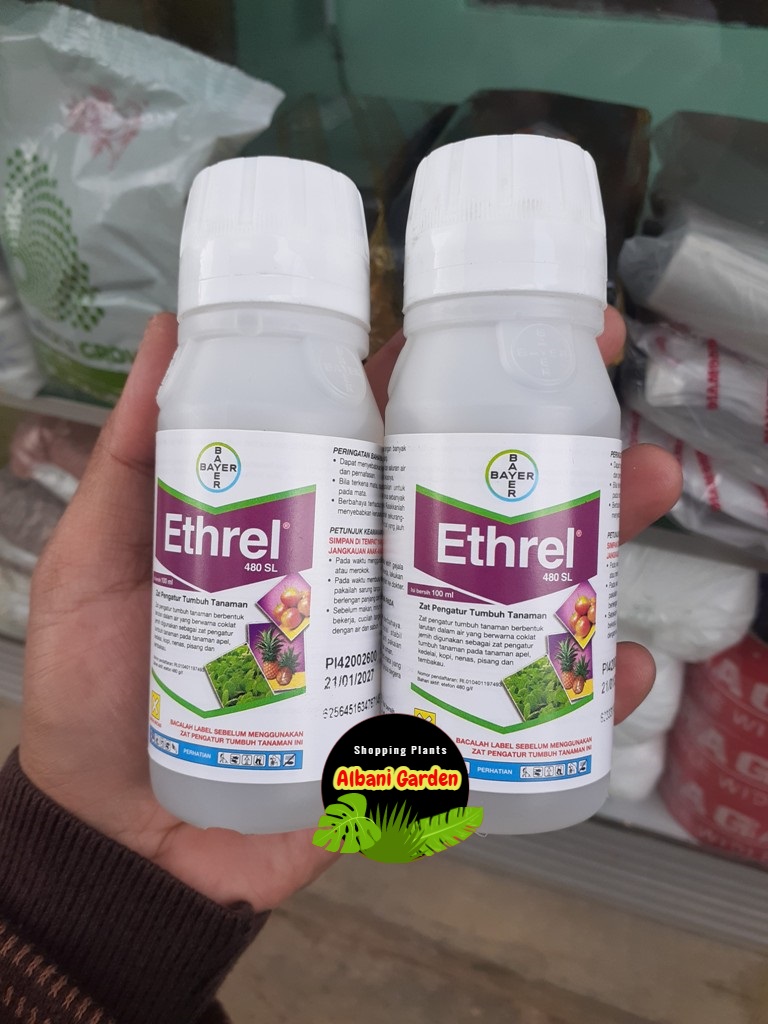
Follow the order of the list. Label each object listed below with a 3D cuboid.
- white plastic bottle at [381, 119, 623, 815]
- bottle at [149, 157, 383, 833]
[{"bbox_3d":[0.023,-0.005,0.156,0.045,0.122,0.045,1,2,4],"label":"white plastic bottle"},{"bbox_3d":[-0.023,-0.003,0.161,0.045,0.123,0.045,1,1,0],"label":"bottle"}]

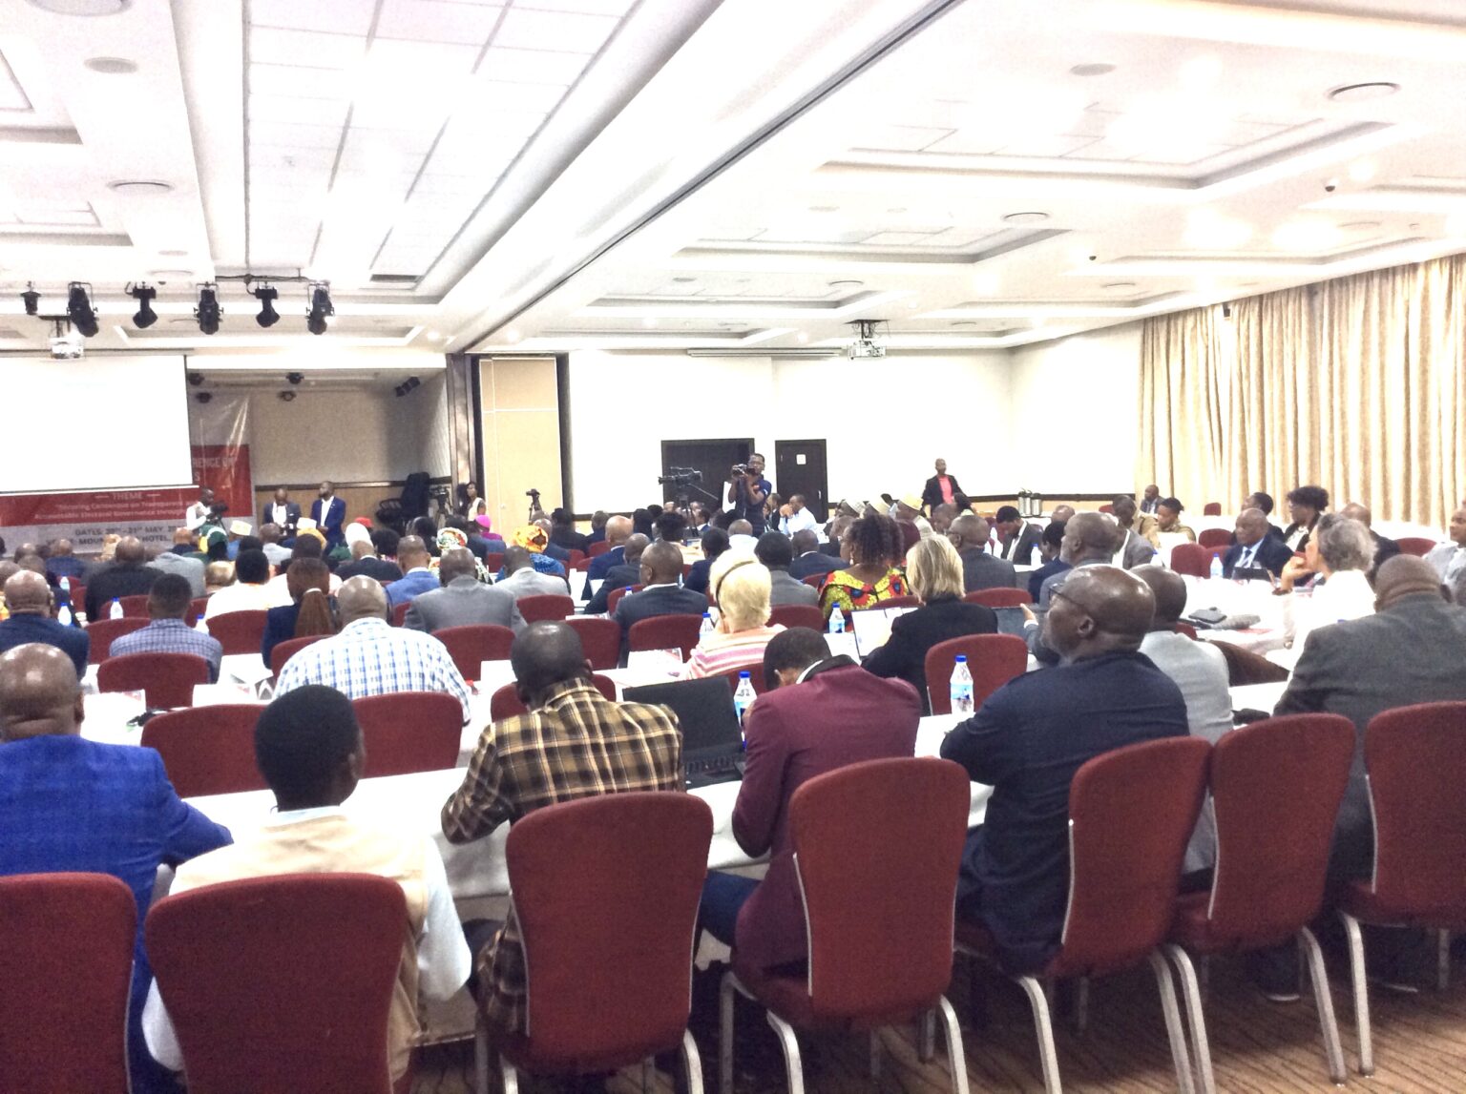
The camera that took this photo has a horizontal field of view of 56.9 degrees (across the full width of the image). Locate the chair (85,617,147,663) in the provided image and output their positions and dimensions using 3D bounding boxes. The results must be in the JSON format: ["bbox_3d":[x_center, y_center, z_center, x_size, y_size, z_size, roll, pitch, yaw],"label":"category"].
[{"bbox_3d":[-3.584,0.868,8.057,0.460,0.930,0.570,-3,3,-20],"label":"chair"}]

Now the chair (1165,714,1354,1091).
[{"bbox_3d":[1.278,0.873,3.543,0.460,0.910,0.600,-3,3,-20],"label":"chair"}]

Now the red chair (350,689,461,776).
[{"bbox_3d":[-1.169,0.919,4.693,0.470,0.920,0.580,-3,3,-20],"label":"red chair"}]

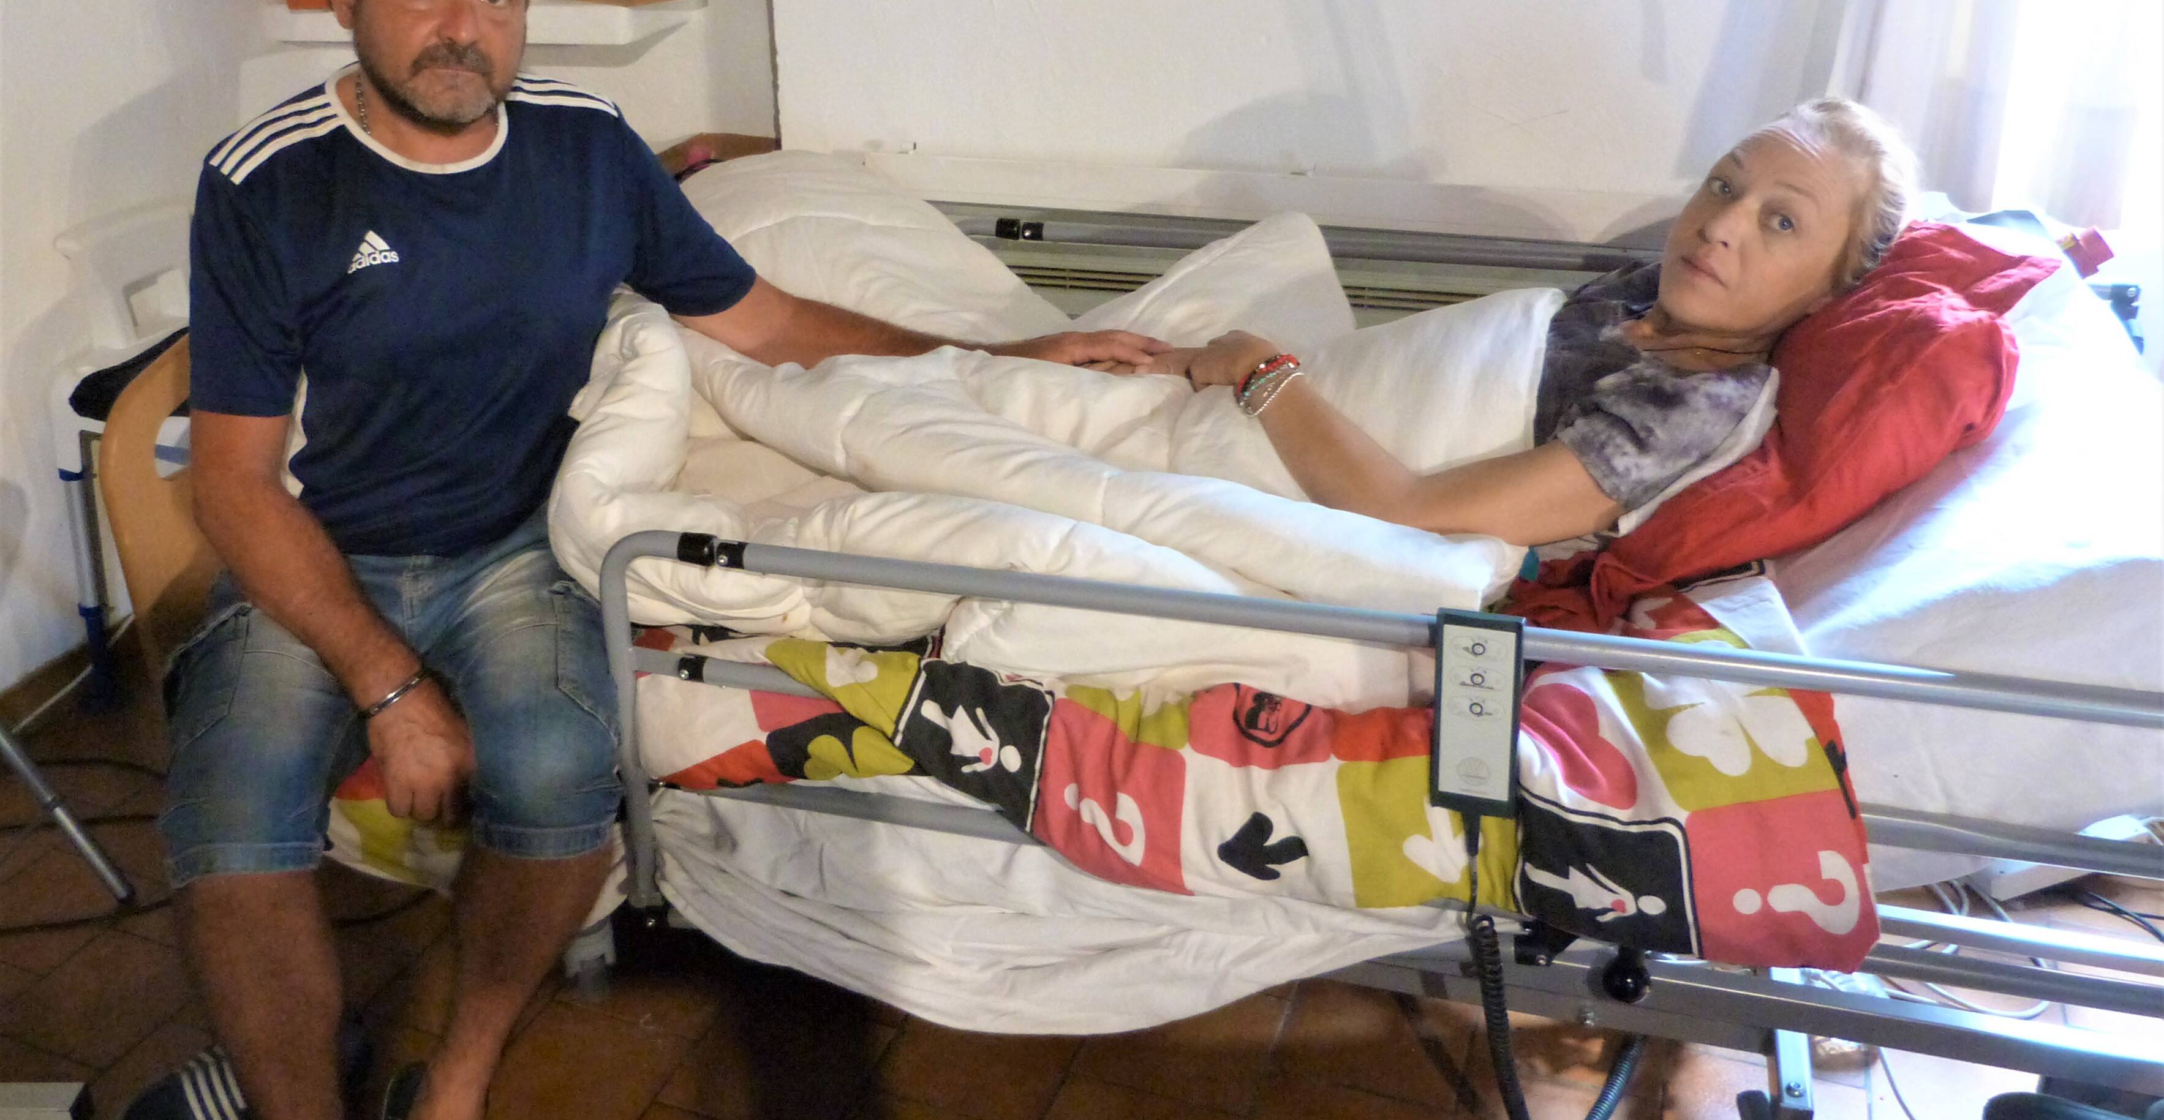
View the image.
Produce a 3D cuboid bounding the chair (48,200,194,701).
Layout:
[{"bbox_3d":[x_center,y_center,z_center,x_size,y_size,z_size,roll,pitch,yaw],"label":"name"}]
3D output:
[{"bbox_3d":[-1.338,-0.219,2.611,0.500,0.760,0.510,6,29,14],"label":"chair"}]

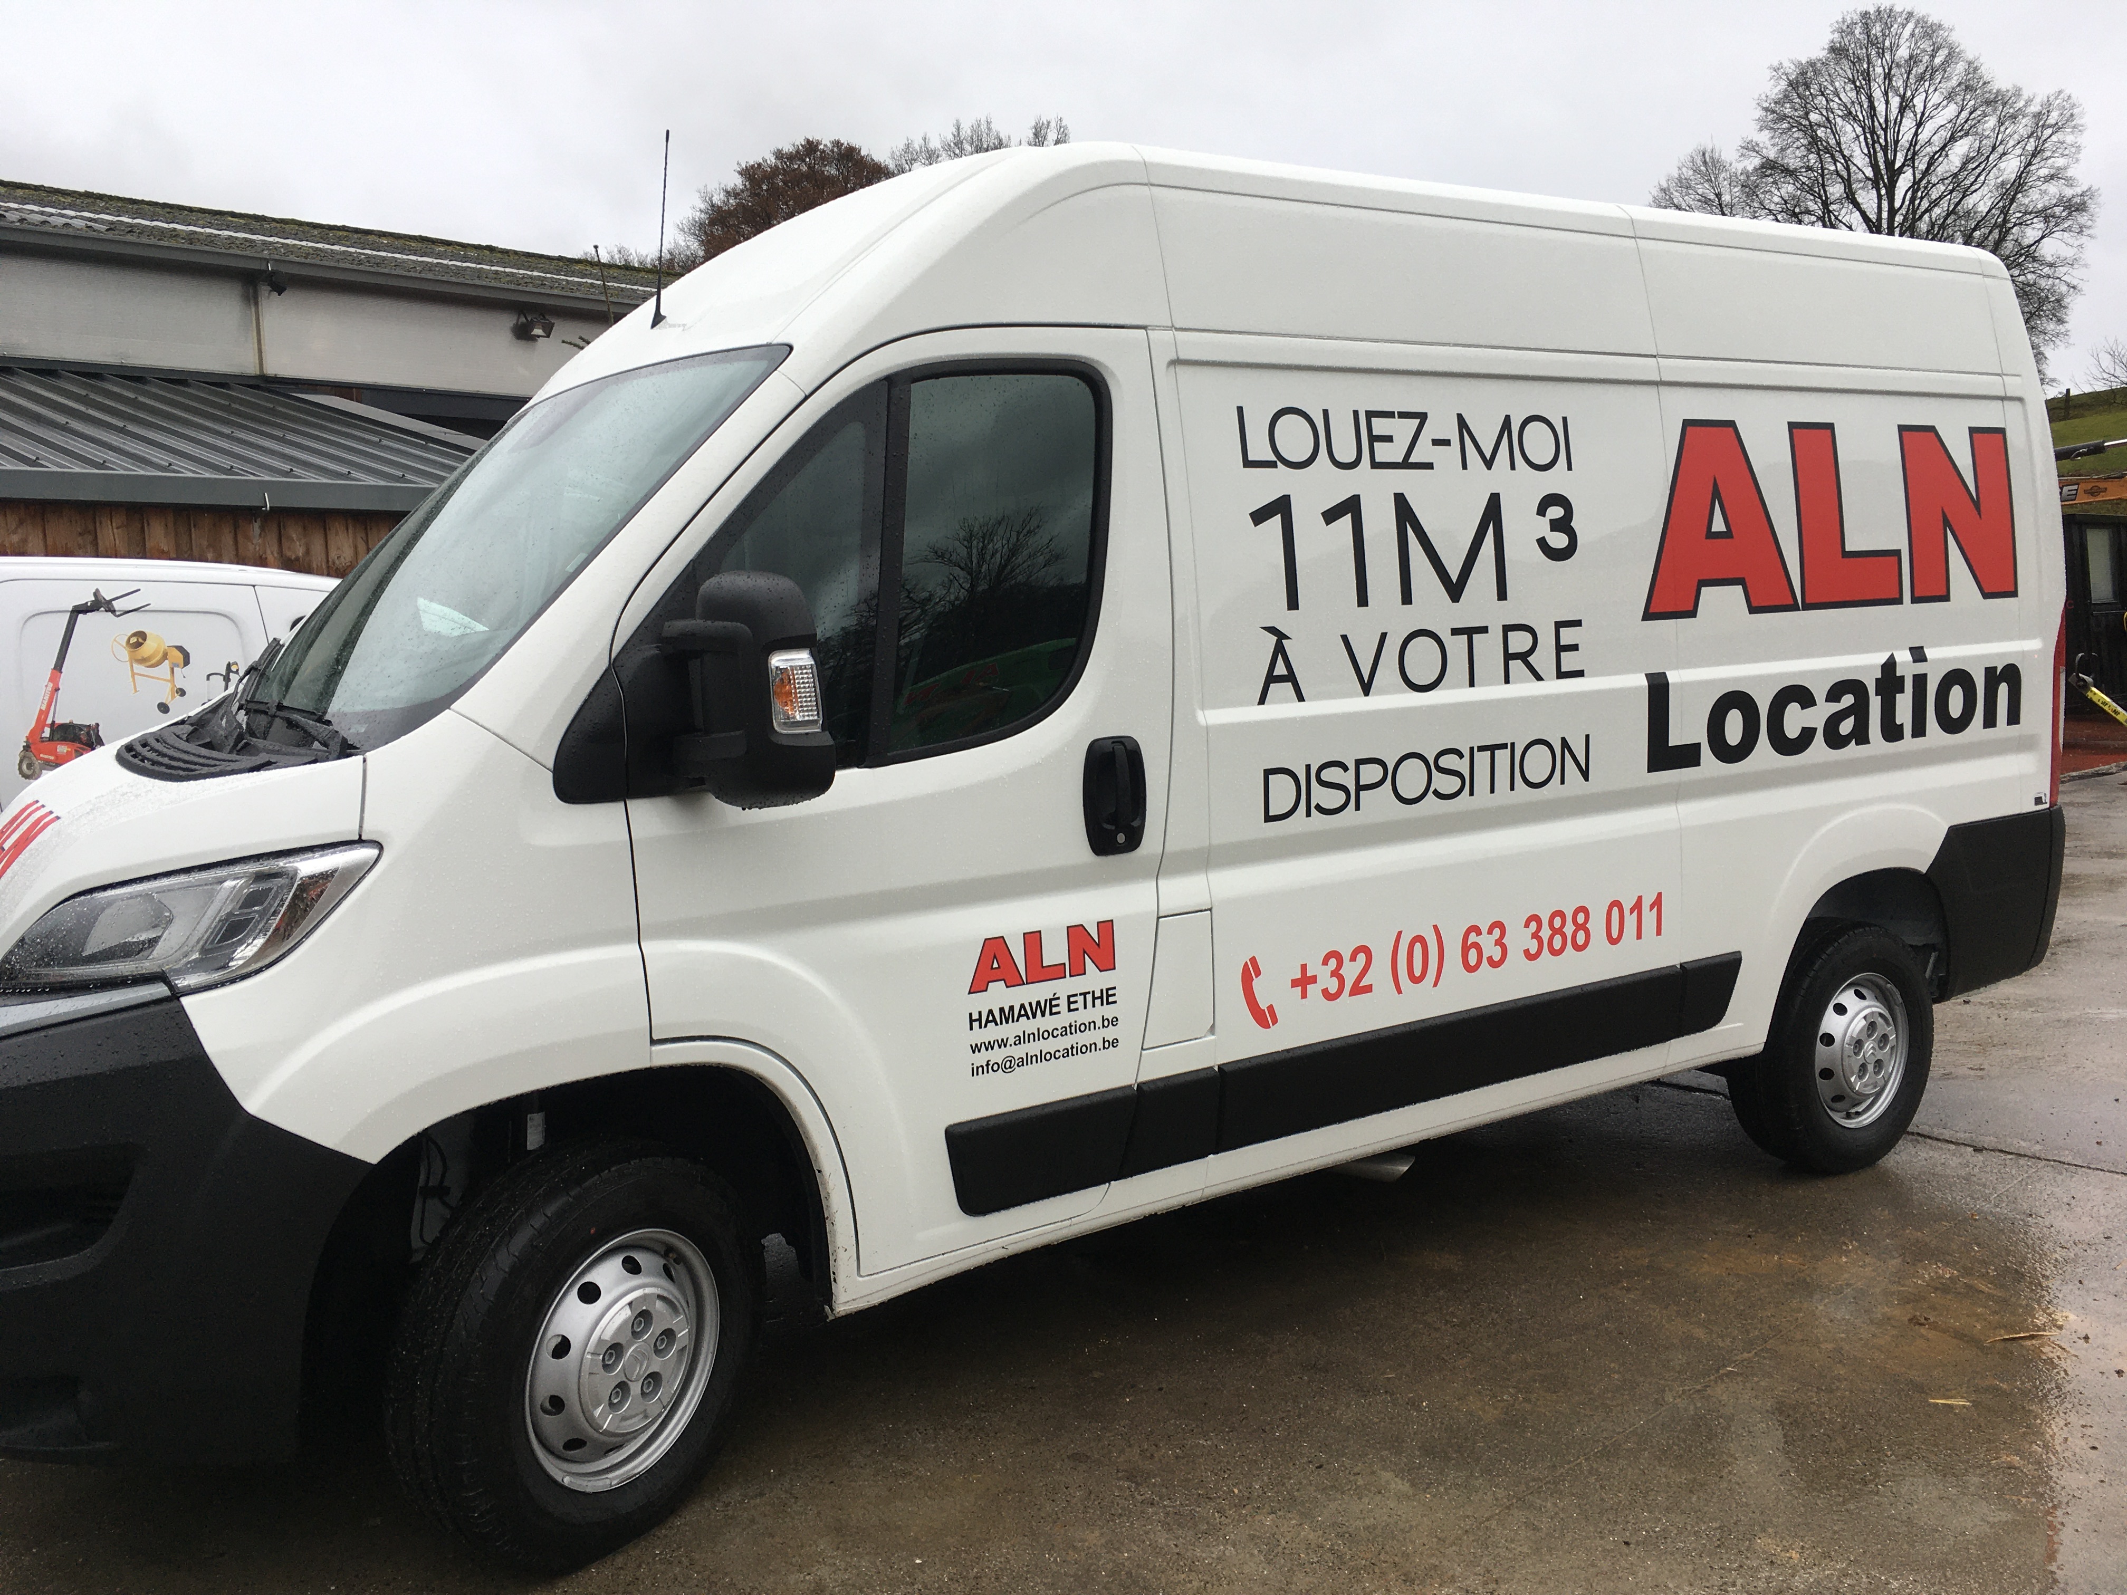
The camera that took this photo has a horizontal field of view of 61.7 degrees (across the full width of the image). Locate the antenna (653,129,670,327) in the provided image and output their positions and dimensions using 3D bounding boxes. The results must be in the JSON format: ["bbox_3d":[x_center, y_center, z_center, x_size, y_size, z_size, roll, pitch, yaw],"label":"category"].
[{"bbox_3d":[-0.851,-1.209,3.795,0.038,0.422,0.025,1,4,-34],"label":"antenna"}]

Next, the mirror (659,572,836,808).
[{"bbox_3d":[-0.503,-0.166,2.780,0.185,0.365,0.275,-5,7,-33],"label":"mirror"}]

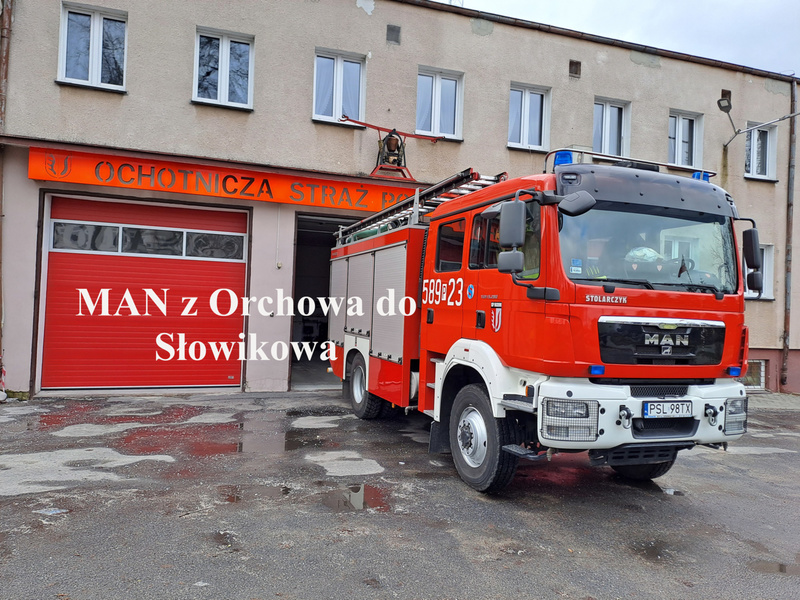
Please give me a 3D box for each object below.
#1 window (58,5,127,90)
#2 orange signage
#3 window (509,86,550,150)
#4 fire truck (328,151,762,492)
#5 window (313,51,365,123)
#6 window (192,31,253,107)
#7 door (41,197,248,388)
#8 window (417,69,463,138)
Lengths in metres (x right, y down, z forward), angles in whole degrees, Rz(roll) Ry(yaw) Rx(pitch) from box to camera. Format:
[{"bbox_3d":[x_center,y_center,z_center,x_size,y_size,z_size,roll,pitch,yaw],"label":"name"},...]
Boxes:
[{"bbox_3d":[-5.485,-4.494,10.388,1.060,1.430,0.150,3,-1,-18],"label":"window"},{"bbox_3d":[-2.521,-2.140,11.048,7.910,0.560,0.160,3,-1,-18],"label":"orange signage"},{"bbox_3d":[2.909,-4.125,13.063,1.060,1.430,0.150,3,-1,-18],"label":"window"},{"bbox_3d":[1.052,0.325,8.111,2.720,3.190,7.040,3,-1,-21],"label":"fire truck"},{"bbox_3d":[-1.216,-4.307,11.748,1.060,1.430,0.150,3,-1,-18],"label":"window"},{"bbox_3d":[-3.355,-4.401,11.066,1.060,1.430,0.150,3,-1,-18],"label":"window"},{"bbox_3d":[-4.711,-0.071,10.893,3.437,3.443,0.120,3,-1,-18],"label":"door"},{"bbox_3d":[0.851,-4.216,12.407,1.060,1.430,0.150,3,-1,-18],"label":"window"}]

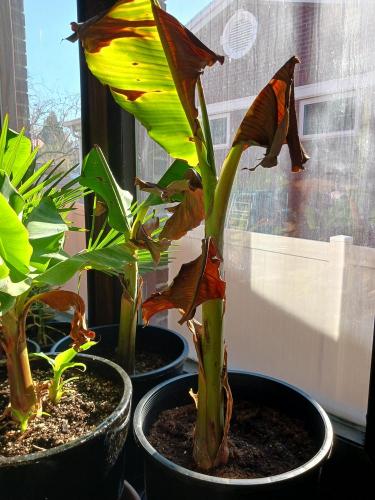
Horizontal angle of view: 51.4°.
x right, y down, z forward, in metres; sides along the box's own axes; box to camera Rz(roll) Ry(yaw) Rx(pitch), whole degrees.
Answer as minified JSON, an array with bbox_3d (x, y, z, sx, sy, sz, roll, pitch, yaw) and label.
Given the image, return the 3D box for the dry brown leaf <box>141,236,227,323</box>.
[{"bbox_3d":[-0.005,0.040,0.525,0.106,0.113,0.070,2,9,9],"label":"dry brown leaf"}]

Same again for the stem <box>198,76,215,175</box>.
[{"bbox_3d":[0.026,-0.169,0.535,0.015,0.136,0.016,-10,5,0],"label":"stem"}]

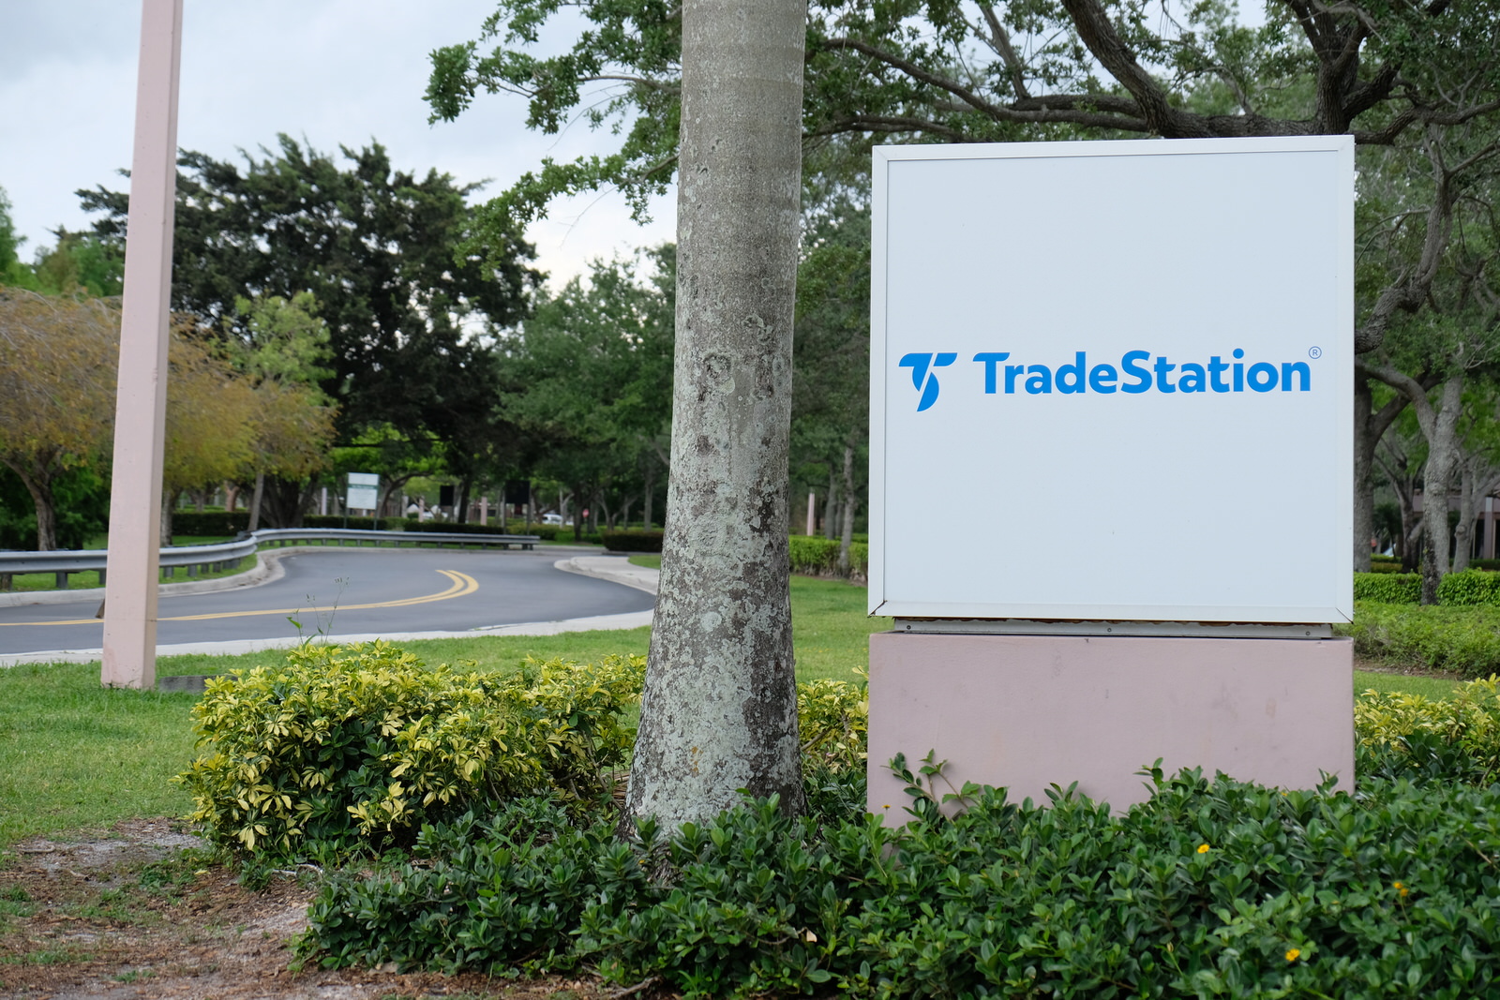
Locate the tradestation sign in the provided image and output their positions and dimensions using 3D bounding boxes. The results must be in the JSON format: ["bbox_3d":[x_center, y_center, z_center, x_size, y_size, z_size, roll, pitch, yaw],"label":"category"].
[{"bbox_3d":[1.163,-0.378,8.325,1.520,1.519,0.280,0,-1,11],"label":"tradestation sign"}]

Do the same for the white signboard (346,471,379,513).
[{"bbox_3d":[-13.765,-0.292,92.000,1.120,1.300,0.080,2,0,-6],"label":"white signboard"}]

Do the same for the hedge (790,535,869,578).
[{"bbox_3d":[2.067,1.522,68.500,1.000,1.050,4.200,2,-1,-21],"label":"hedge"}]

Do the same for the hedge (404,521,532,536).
[{"bbox_3d":[-11.661,1.417,106.000,5.000,0.950,1.200,2,0,-3],"label":"hedge"}]

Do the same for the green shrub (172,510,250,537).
[{"bbox_3d":[-21.401,0.922,103.000,3.318,1.051,1.500,0,-1,0],"label":"green shrub"}]

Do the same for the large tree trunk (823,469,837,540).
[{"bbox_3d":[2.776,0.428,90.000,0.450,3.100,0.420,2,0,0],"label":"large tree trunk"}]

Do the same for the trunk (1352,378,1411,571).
[{"bbox_3d":[12.215,-0.283,50.000,1.100,4.300,0.800,2,0,14],"label":"trunk"}]

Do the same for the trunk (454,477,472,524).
[{"bbox_3d":[-12.201,0.087,110.000,0.664,2.119,0.600,0,-1,0],"label":"trunk"}]

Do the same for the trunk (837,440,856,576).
[{"bbox_3d":[2.582,0.250,69.000,0.450,3.650,0.400,2,0,0],"label":"trunk"}]

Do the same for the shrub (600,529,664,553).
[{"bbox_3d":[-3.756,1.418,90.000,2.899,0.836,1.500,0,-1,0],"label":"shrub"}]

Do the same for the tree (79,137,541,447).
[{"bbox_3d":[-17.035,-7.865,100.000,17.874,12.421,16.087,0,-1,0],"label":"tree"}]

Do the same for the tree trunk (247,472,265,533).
[{"bbox_3d":[-18.739,0.111,98.000,0.676,2.399,0.550,0,-1,0],"label":"tree trunk"}]

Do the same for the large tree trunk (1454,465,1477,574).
[{"bbox_3d":[14.950,0.404,54.000,0.477,2.301,0.450,0,-1,0],"label":"large tree trunk"}]

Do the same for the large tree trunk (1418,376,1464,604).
[{"bbox_3d":[11.614,-0.089,43.500,0.750,4.050,0.600,2,0,14],"label":"large tree trunk"}]

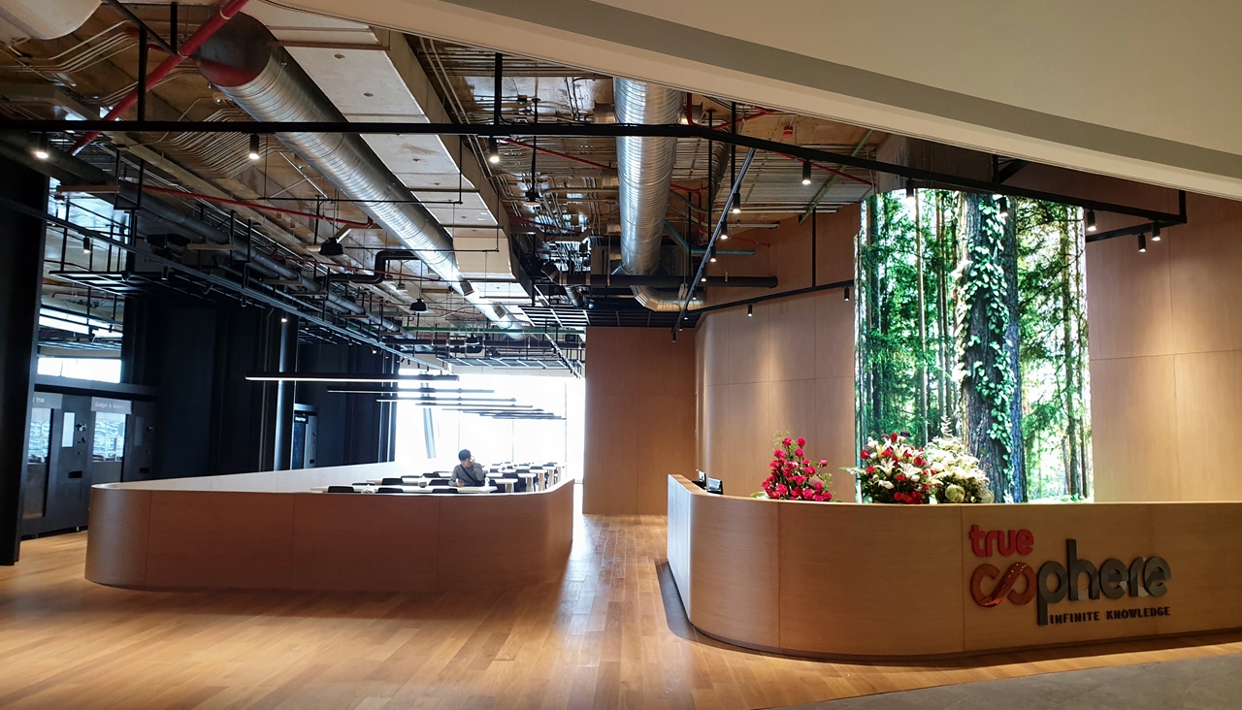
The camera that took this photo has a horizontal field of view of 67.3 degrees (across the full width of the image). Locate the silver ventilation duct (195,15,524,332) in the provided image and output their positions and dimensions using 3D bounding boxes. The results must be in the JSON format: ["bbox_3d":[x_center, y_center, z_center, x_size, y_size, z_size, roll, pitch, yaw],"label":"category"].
[{"bbox_3d":[-2.530,-1.293,13.820,0.540,0.540,15.200,1,-6,1],"label":"silver ventilation duct"}]

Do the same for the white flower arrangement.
[{"bbox_3d":[2.545,0.914,7.019,0.500,0.600,0.470,1,-6,1],"label":"white flower arrangement"}]

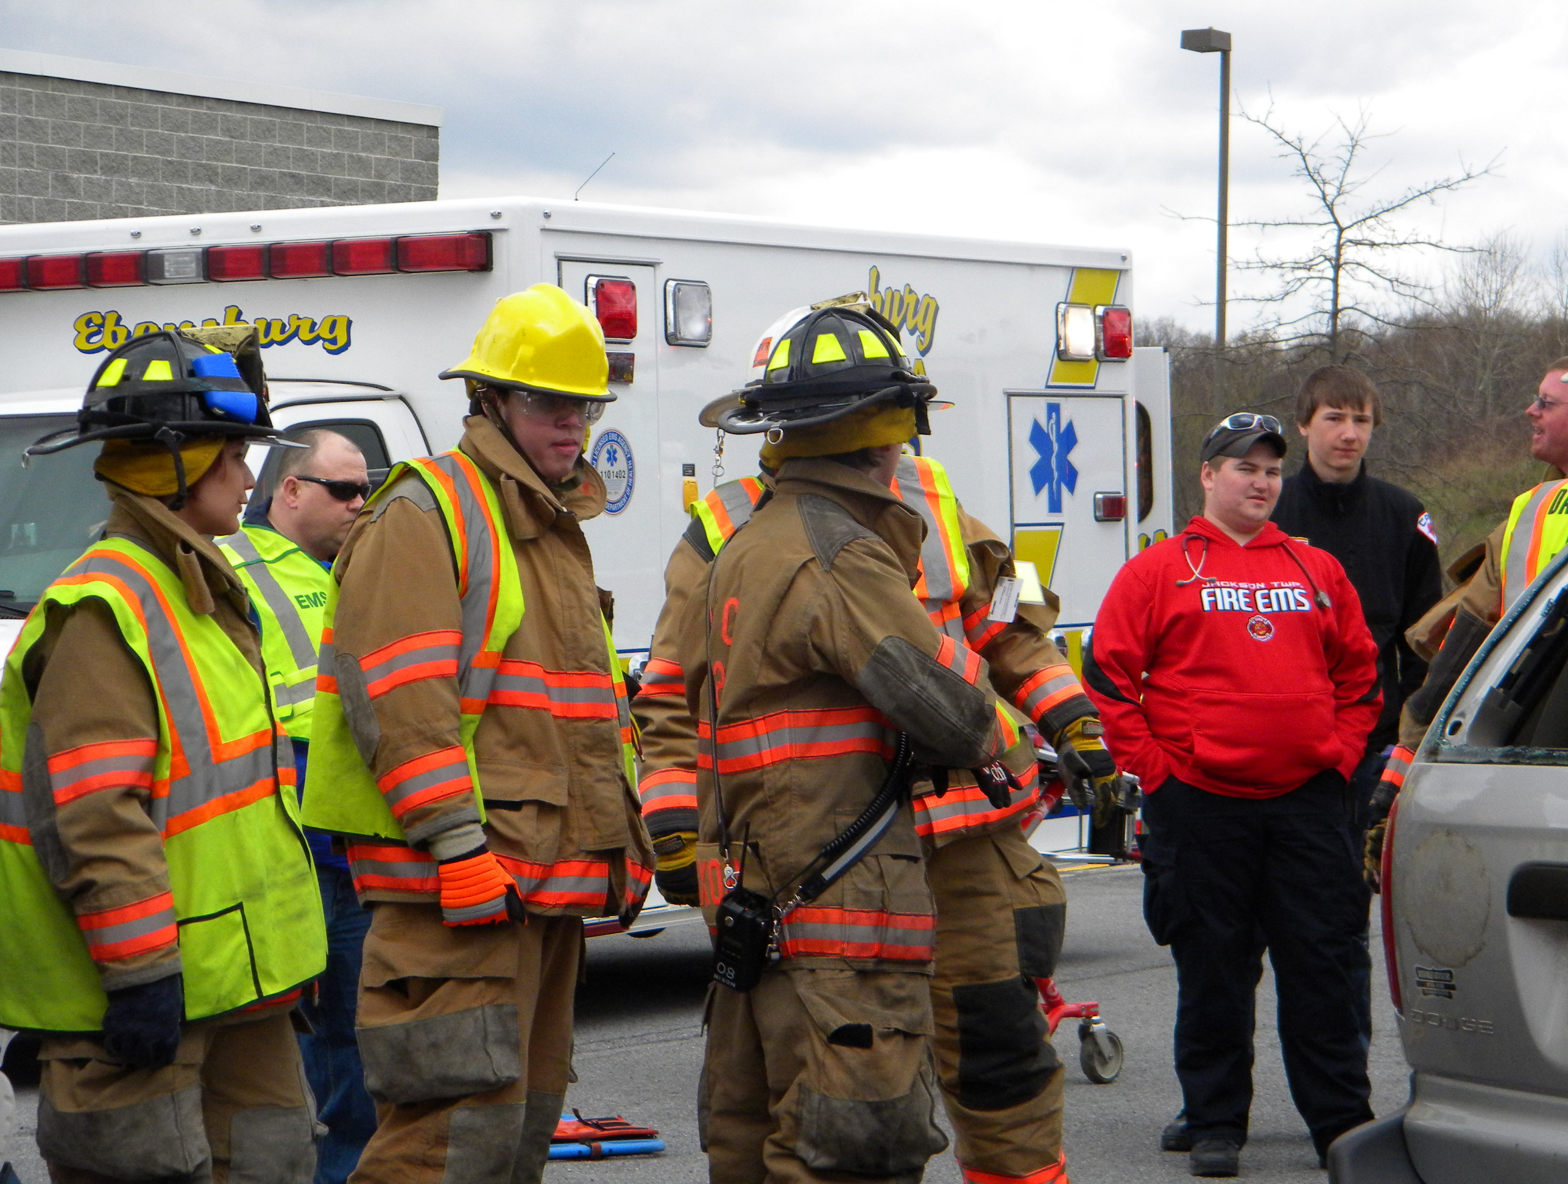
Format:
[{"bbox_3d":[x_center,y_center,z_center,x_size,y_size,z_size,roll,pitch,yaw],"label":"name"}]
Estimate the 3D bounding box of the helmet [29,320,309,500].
[{"bbox_3d":[-0.969,-0.277,7.500,0.420,0.275,0.300,0,2,-15],"label":"helmet"}]

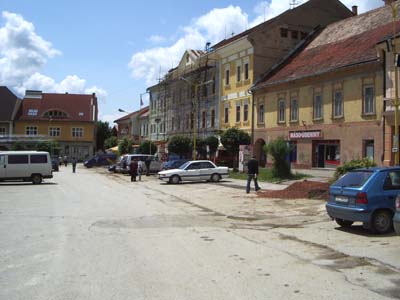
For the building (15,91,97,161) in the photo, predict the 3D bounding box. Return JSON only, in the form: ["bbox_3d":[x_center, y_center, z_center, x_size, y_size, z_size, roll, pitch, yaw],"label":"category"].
[{"bbox_3d":[-26.900,-3.800,84.400,14.600,13.800,11.000,1,-1,-9],"label":"building"}]

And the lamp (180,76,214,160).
[{"bbox_3d":[-0.280,-2.060,38.000,3.100,8.300,0.400,1,-1,-23],"label":"lamp"}]

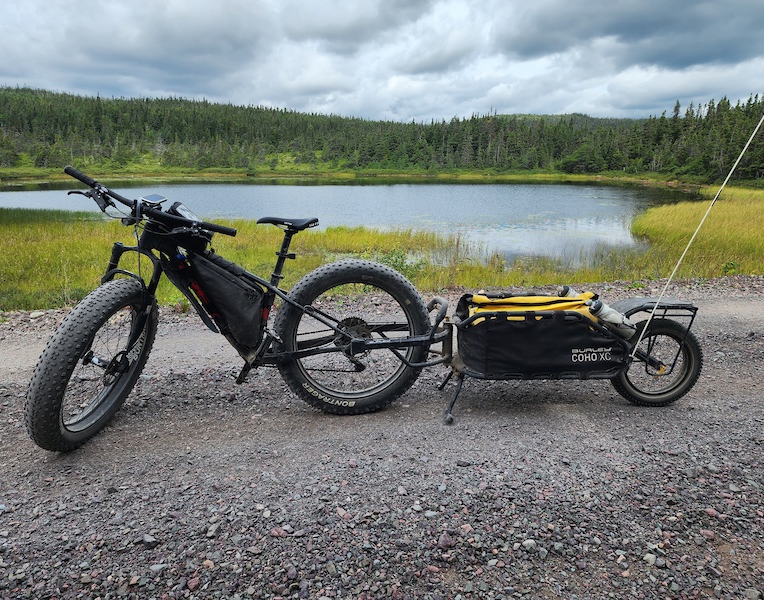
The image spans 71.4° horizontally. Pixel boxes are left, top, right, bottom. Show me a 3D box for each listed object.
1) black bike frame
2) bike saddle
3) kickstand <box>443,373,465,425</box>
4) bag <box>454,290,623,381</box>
[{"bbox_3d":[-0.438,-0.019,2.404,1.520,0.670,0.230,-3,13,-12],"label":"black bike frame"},{"bbox_3d":[-0.411,-0.334,2.352,0.268,0.062,0.142,-3,13,-12],"label":"bike saddle"},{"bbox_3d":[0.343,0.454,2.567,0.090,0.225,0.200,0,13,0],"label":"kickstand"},{"bbox_3d":[0.743,0.163,2.622,0.750,0.355,0.350,0,13,0],"label":"bag"}]

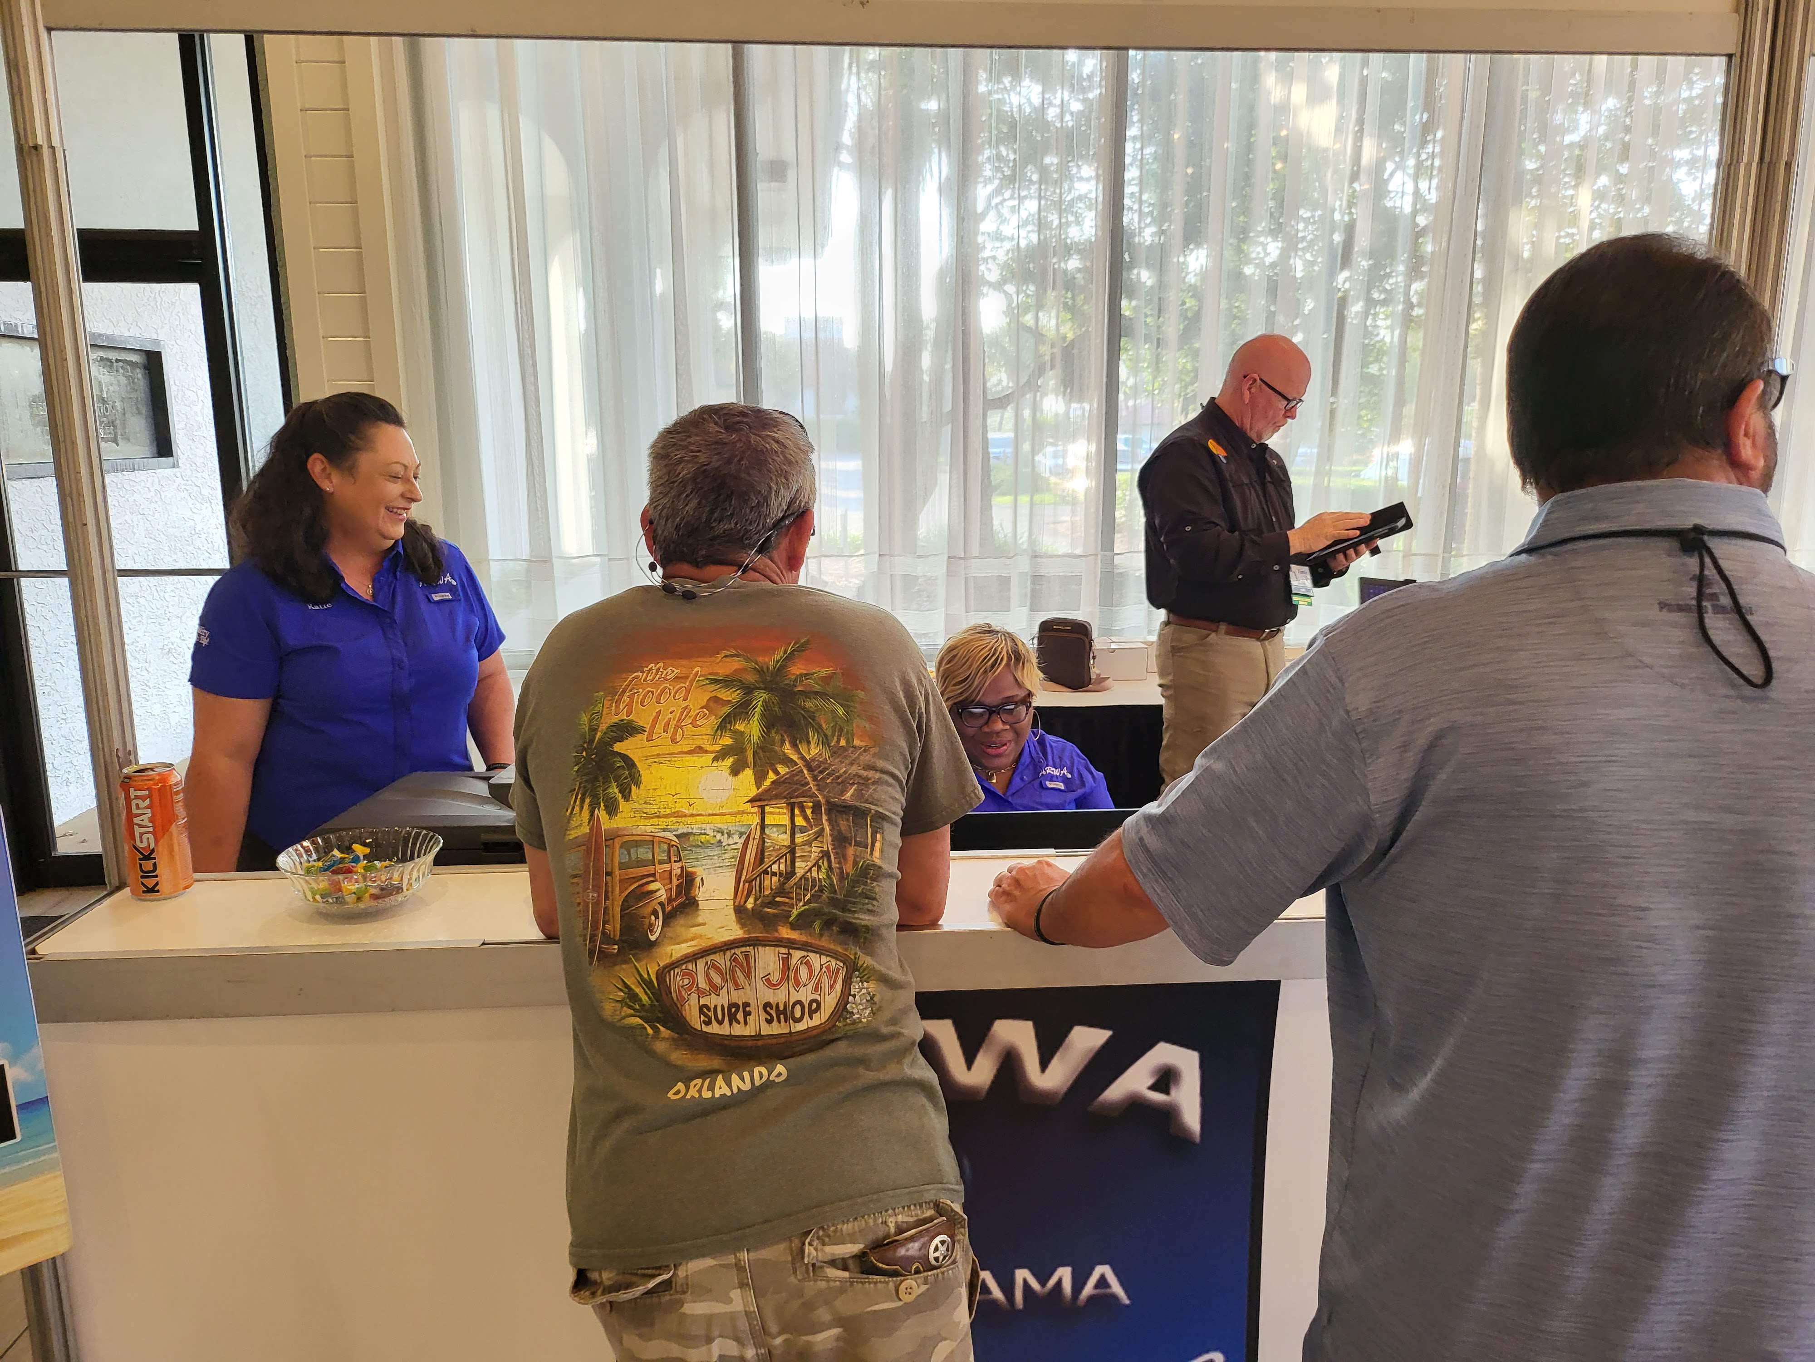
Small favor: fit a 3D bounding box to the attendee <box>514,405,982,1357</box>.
[{"bbox_3d":[-0.165,0.508,1.363,0.510,1.580,0.520,-1,10,-2],"label":"attendee"}]

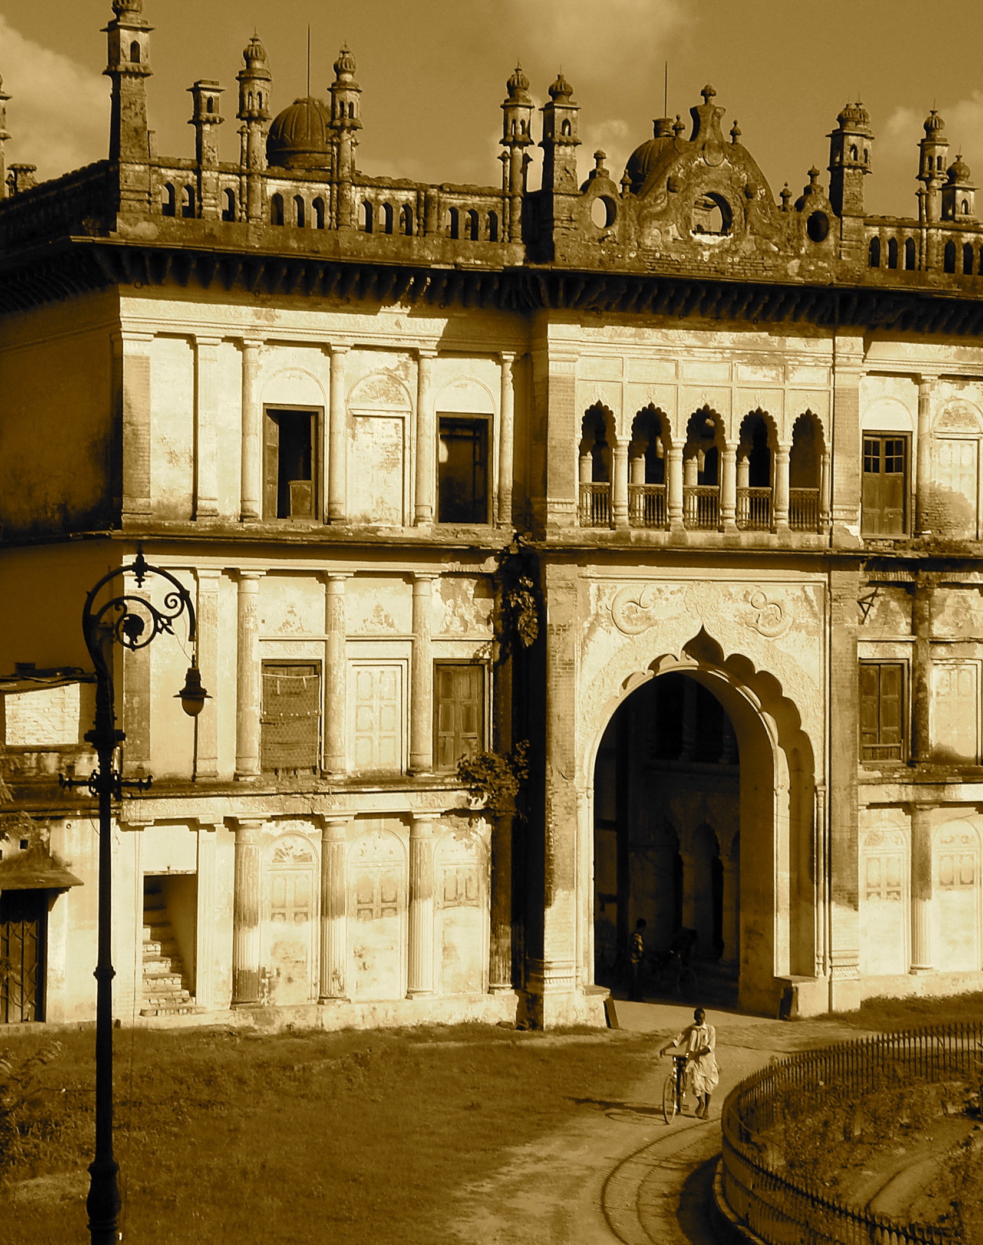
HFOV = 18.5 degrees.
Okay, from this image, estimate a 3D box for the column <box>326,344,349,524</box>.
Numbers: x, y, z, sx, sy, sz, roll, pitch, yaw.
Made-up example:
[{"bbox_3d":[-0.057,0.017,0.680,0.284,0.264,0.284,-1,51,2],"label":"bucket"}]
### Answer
[{"bbox_3d":[-2.845,-3.486,55.918,0.380,3.331,0.340,0,0,-28],"label":"column"}]

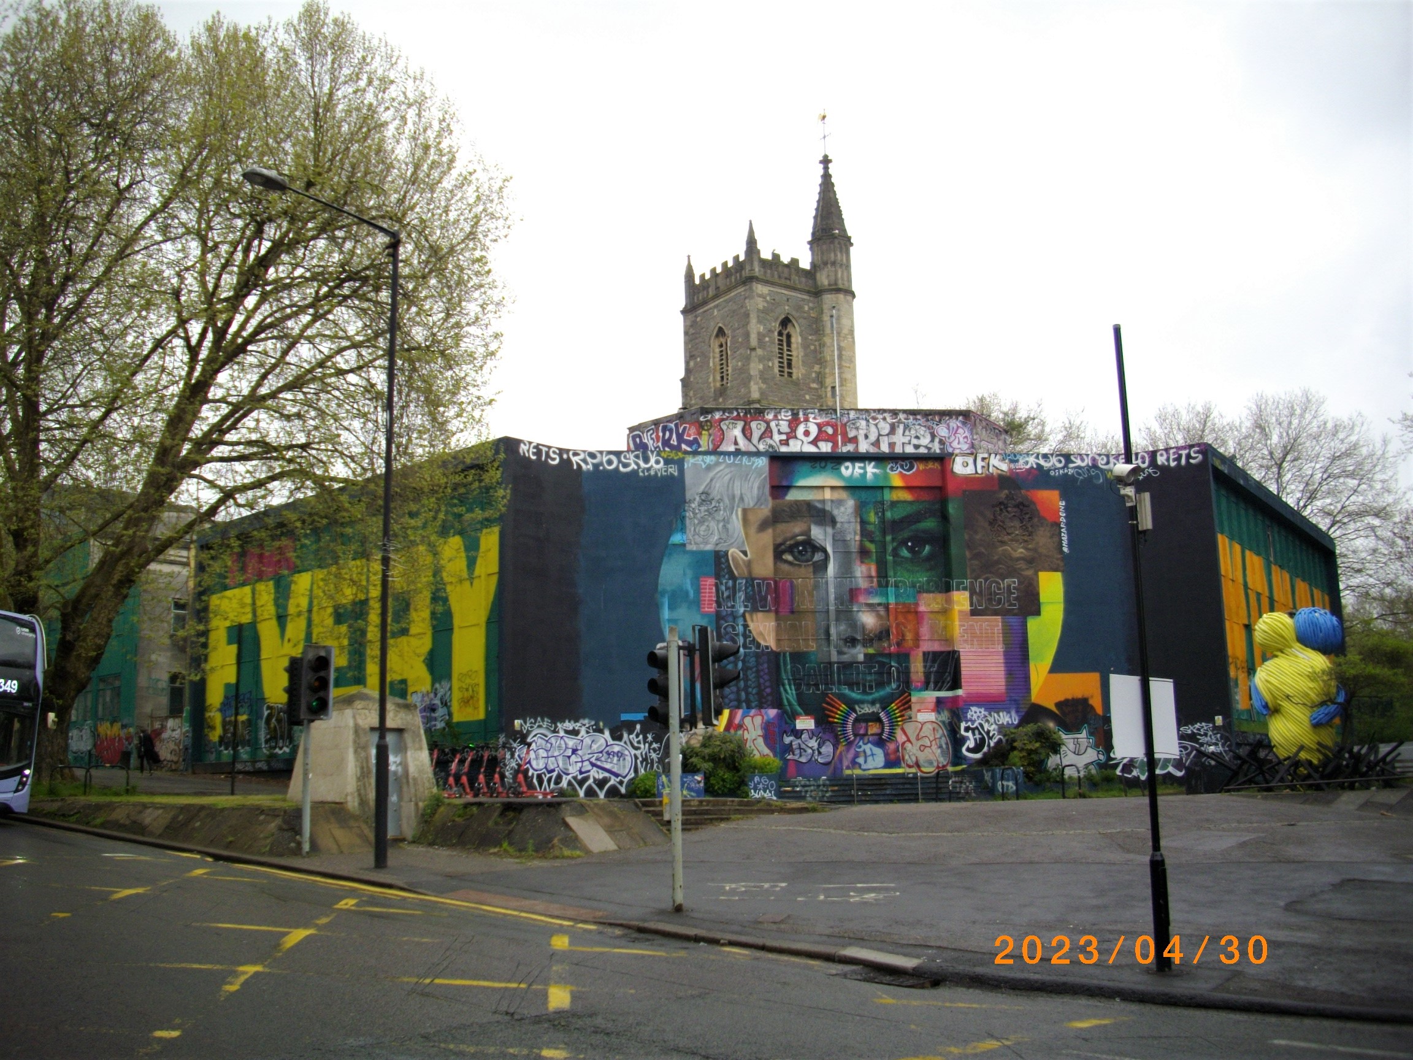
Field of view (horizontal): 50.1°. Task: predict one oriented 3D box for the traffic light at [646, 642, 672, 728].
[{"bbox_3d":[-0.444,1.681,16.430,0.380,0.940,0.420,8,-14,-41],"label":"traffic light"}]

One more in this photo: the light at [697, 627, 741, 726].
[{"bbox_3d":[0.162,1.582,16.400,0.420,1.070,0.430,-3,-11,11],"label":"light"}]

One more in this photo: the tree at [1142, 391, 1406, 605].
[{"bbox_3d":[24.620,2.644,64.687,11.200,17.000,10.600,-5,-11,21],"label":"tree"}]

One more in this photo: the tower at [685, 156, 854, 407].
[{"bbox_3d":[3.099,-3.023,74.674,6.450,32.290,6.450,6,-13,-35],"label":"tower"}]

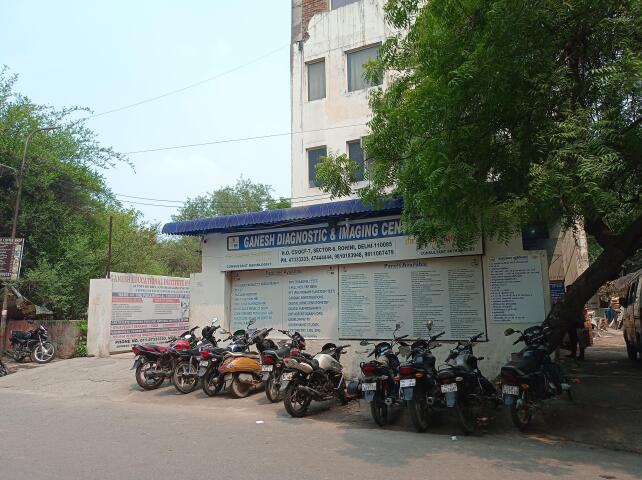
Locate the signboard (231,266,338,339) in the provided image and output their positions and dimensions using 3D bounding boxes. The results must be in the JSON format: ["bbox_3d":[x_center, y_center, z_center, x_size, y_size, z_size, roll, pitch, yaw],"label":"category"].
[{"bbox_3d":[-0.878,1.408,11.491,2.825,1.539,0.050,-5,-9,28],"label":"signboard"}]

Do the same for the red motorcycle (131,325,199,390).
[{"bbox_3d":[-3.147,2.569,11.179,0.750,1.120,1.980,-8,-10,41],"label":"red motorcycle"}]

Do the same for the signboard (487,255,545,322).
[{"bbox_3d":[2.934,0.736,7.815,0.773,1.009,0.030,-5,-10,25],"label":"signboard"}]

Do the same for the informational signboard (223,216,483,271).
[{"bbox_3d":[0.305,0.091,9.195,4.942,0.687,0.120,-5,-10,25],"label":"informational signboard"}]

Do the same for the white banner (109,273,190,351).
[{"bbox_3d":[-4.959,2.109,15.408,0.050,2.120,3.333,-4,-9,24],"label":"white banner"}]

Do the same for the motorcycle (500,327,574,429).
[{"bbox_3d":[2.816,1.829,6.901,0.760,1.130,1.980,-6,-10,35],"label":"motorcycle"}]

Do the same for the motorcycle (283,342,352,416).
[{"bbox_3d":[-0.032,2.030,7.828,0.750,1.060,1.970,-6,-11,32],"label":"motorcycle"}]

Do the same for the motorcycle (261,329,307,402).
[{"bbox_3d":[-0.638,2.274,9.404,0.750,1.120,1.980,-4,-8,20],"label":"motorcycle"}]

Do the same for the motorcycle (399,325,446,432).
[{"bbox_3d":[1.335,1.786,6.835,0.760,1.200,1.980,-4,-10,21],"label":"motorcycle"}]

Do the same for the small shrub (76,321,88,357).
[{"bbox_3d":[-6.483,2.678,14.100,0.500,0.980,0.500,-5,-9,28],"label":"small shrub"}]

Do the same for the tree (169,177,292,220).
[{"bbox_3d":[-5.362,1.216,33.128,7.800,10.898,7.800,0,-9,0],"label":"tree"}]

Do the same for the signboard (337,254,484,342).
[{"bbox_3d":[1.658,1.163,9.989,2.925,1.536,0.060,-5,-9,28],"label":"signboard"}]

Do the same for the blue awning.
[{"bbox_3d":[-0.658,-0.508,11.020,6.400,0.380,0.900,-5,-9,28],"label":"blue awning"}]

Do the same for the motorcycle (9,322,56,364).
[{"bbox_3d":[-8.017,2.870,14.405,1.950,1.080,0.720,-5,-9,29],"label":"motorcycle"}]

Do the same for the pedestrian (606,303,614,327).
[{"bbox_3d":[15.956,4.134,28.589,0.500,1.620,0.350,-5,-10,25],"label":"pedestrian"}]

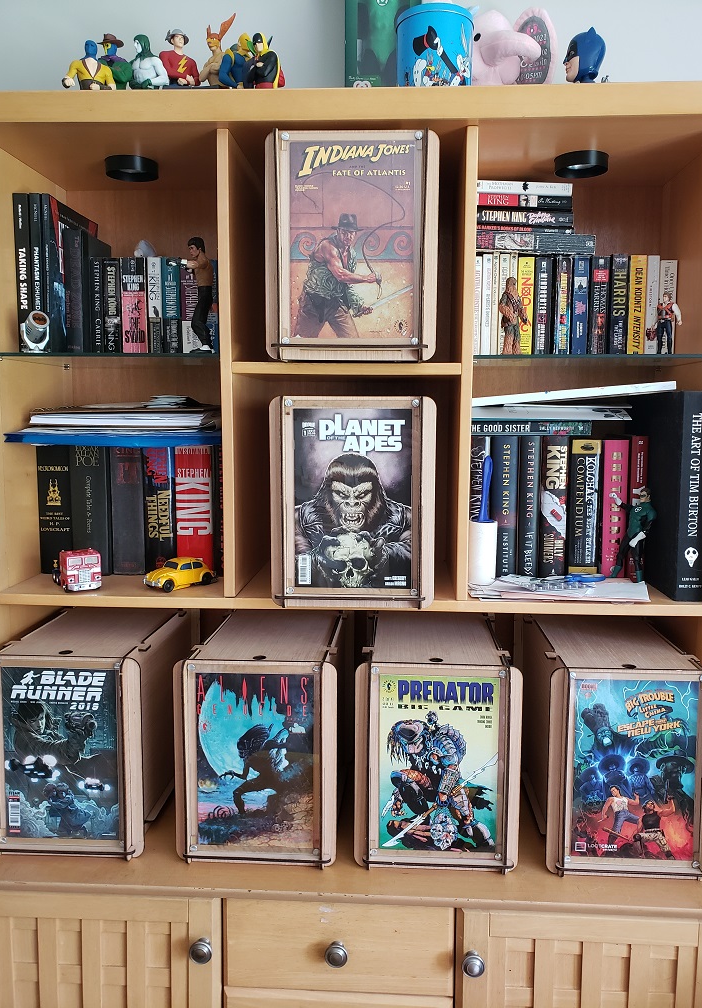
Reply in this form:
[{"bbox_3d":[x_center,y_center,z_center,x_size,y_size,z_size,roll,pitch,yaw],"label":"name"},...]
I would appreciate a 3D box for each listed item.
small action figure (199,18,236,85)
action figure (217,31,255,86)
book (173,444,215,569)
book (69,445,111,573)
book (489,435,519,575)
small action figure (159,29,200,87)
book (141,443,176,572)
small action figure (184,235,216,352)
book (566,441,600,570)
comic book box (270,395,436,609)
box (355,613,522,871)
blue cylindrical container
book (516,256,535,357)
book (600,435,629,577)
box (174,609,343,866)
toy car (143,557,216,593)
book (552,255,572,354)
[{"bbox_3d":[-0.196,-0.648,1.121,0.055,0.146,0.045,5,8,33],"label":"small action figure"},{"bbox_3d":[-0.165,-0.627,1.102,0.050,0.109,0.045,-4,8,-34],"label":"action figure"},{"bbox_3d":[-0.265,-0.006,1.384,0.064,0.241,0.162,1,6,3],"label":"book"},{"bbox_3d":[-0.449,-0.001,1.401,0.068,0.238,0.160,1,7,3],"label":"book"},{"bbox_3d":[0.259,0.004,1.345,0.045,0.243,0.160,1,6,3],"label":"book"},{"bbox_3d":[-0.259,-0.653,1.142,0.053,0.117,0.050,-1,6,-17],"label":"small action figure"},{"bbox_3d":[-0.326,-0.007,1.387,0.055,0.241,0.162,1,6,3],"label":"book"},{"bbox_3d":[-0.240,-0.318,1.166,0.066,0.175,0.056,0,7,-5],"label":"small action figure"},{"bbox_3d":[0.393,0.007,1.338,0.047,0.240,0.160,1,6,3],"label":"book"},{"bbox_3d":[0.009,-0.018,1.254,0.233,0.303,0.355,1,7,2],"label":"comic book box"},{"bbox_3d":[0.132,0.362,1.239,0.237,0.311,0.335,1,6,3],"label":"box"},{"bbox_3d":[0.128,-0.664,1.172,0.119,0.146,0.119,1,7,3],"label":"blue cylindrical container"},{"bbox_3d":[0.292,-0.323,1.304,0.027,0.174,0.107,1,6,3],"label":"book"},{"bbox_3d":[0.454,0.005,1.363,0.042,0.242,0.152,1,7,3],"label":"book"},{"bbox_3d":[-0.135,0.360,1.252,0.236,0.311,0.335,1,6,2],"label":"box"},{"bbox_3d":[-0.274,0.109,1.219,0.117,0.048,0.053,-6,9,-43],"label":"toy car"},{"bbox_3d":[0.344,-0.322,1.279,0.029,0.171,0.106,1,6,3],"label":"book"}]

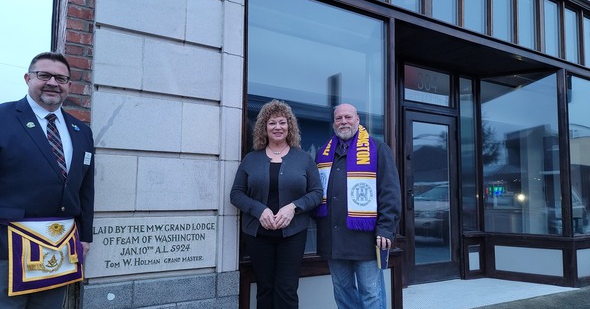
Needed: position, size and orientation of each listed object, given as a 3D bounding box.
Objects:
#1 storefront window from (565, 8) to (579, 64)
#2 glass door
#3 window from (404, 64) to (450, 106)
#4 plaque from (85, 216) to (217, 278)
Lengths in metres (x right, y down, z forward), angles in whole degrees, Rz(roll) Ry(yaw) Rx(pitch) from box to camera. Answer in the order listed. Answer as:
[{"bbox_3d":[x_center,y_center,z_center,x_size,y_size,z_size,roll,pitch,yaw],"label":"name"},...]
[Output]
[{"bbox_3d":[3.658,-1.565,5.673,0.339,0.705,0.050,3,-5,-31],"label":"storefront window"},{"bbox_3d":[1.723,0.532,5.355,0.969,2.085,0.050,3,-5,-31],"label":"glass door"},{"bbox_3d":[1.683,-0.864,5.449,0.848,0.433,0.040,3,-5,-31],"label":"window"},{"bbox_3d":[-0.878,0.560,2.683,0.789,0.347,0.050,3,-5,-31],"label":"plaque"}]

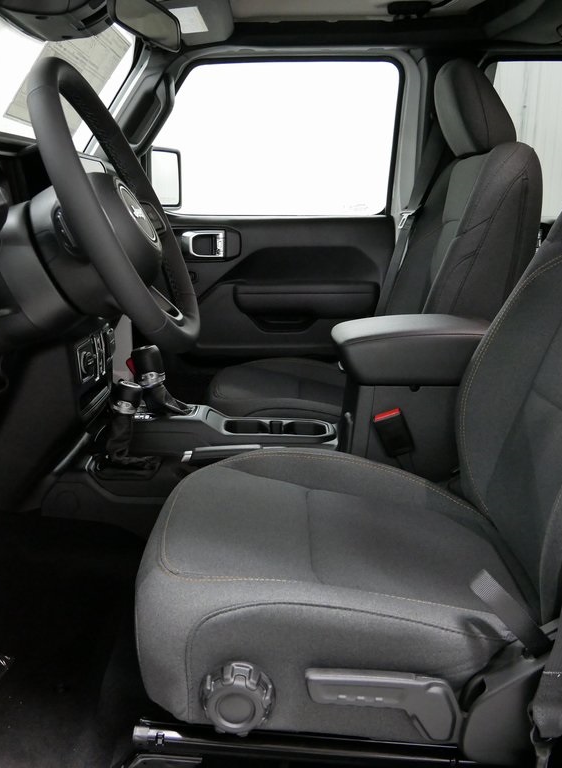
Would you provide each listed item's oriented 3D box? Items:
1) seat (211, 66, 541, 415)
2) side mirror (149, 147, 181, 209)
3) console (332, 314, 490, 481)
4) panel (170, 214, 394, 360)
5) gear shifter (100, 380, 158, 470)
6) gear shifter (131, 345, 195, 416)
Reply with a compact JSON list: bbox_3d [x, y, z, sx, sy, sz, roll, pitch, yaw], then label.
[{"bbox_3d":[0.184,-0.248,1.648,0.720,0.930,0.530,1,12,3],"label":"seat"},{"bbox_3d":[-0.375,-0.622,2.138,0.090,0.180,0.180,4,13,20],"label":"side mirror"},{"bbox_3d":[0.260,0.024,1.308,0.340,0.300,0.220,1,12,3],"label":"console"},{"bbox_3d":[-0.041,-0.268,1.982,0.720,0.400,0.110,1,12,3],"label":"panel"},{"bbox_3d":[-0.274,0.069,1.276,0.105,0.170,0.080,1,12,3],"label":"gear shifter"},{"bbox_3d":[-0.228,-0.008,1.376,0.120,0.145,0.075,1,12,3],"label":"gear shifter"}]

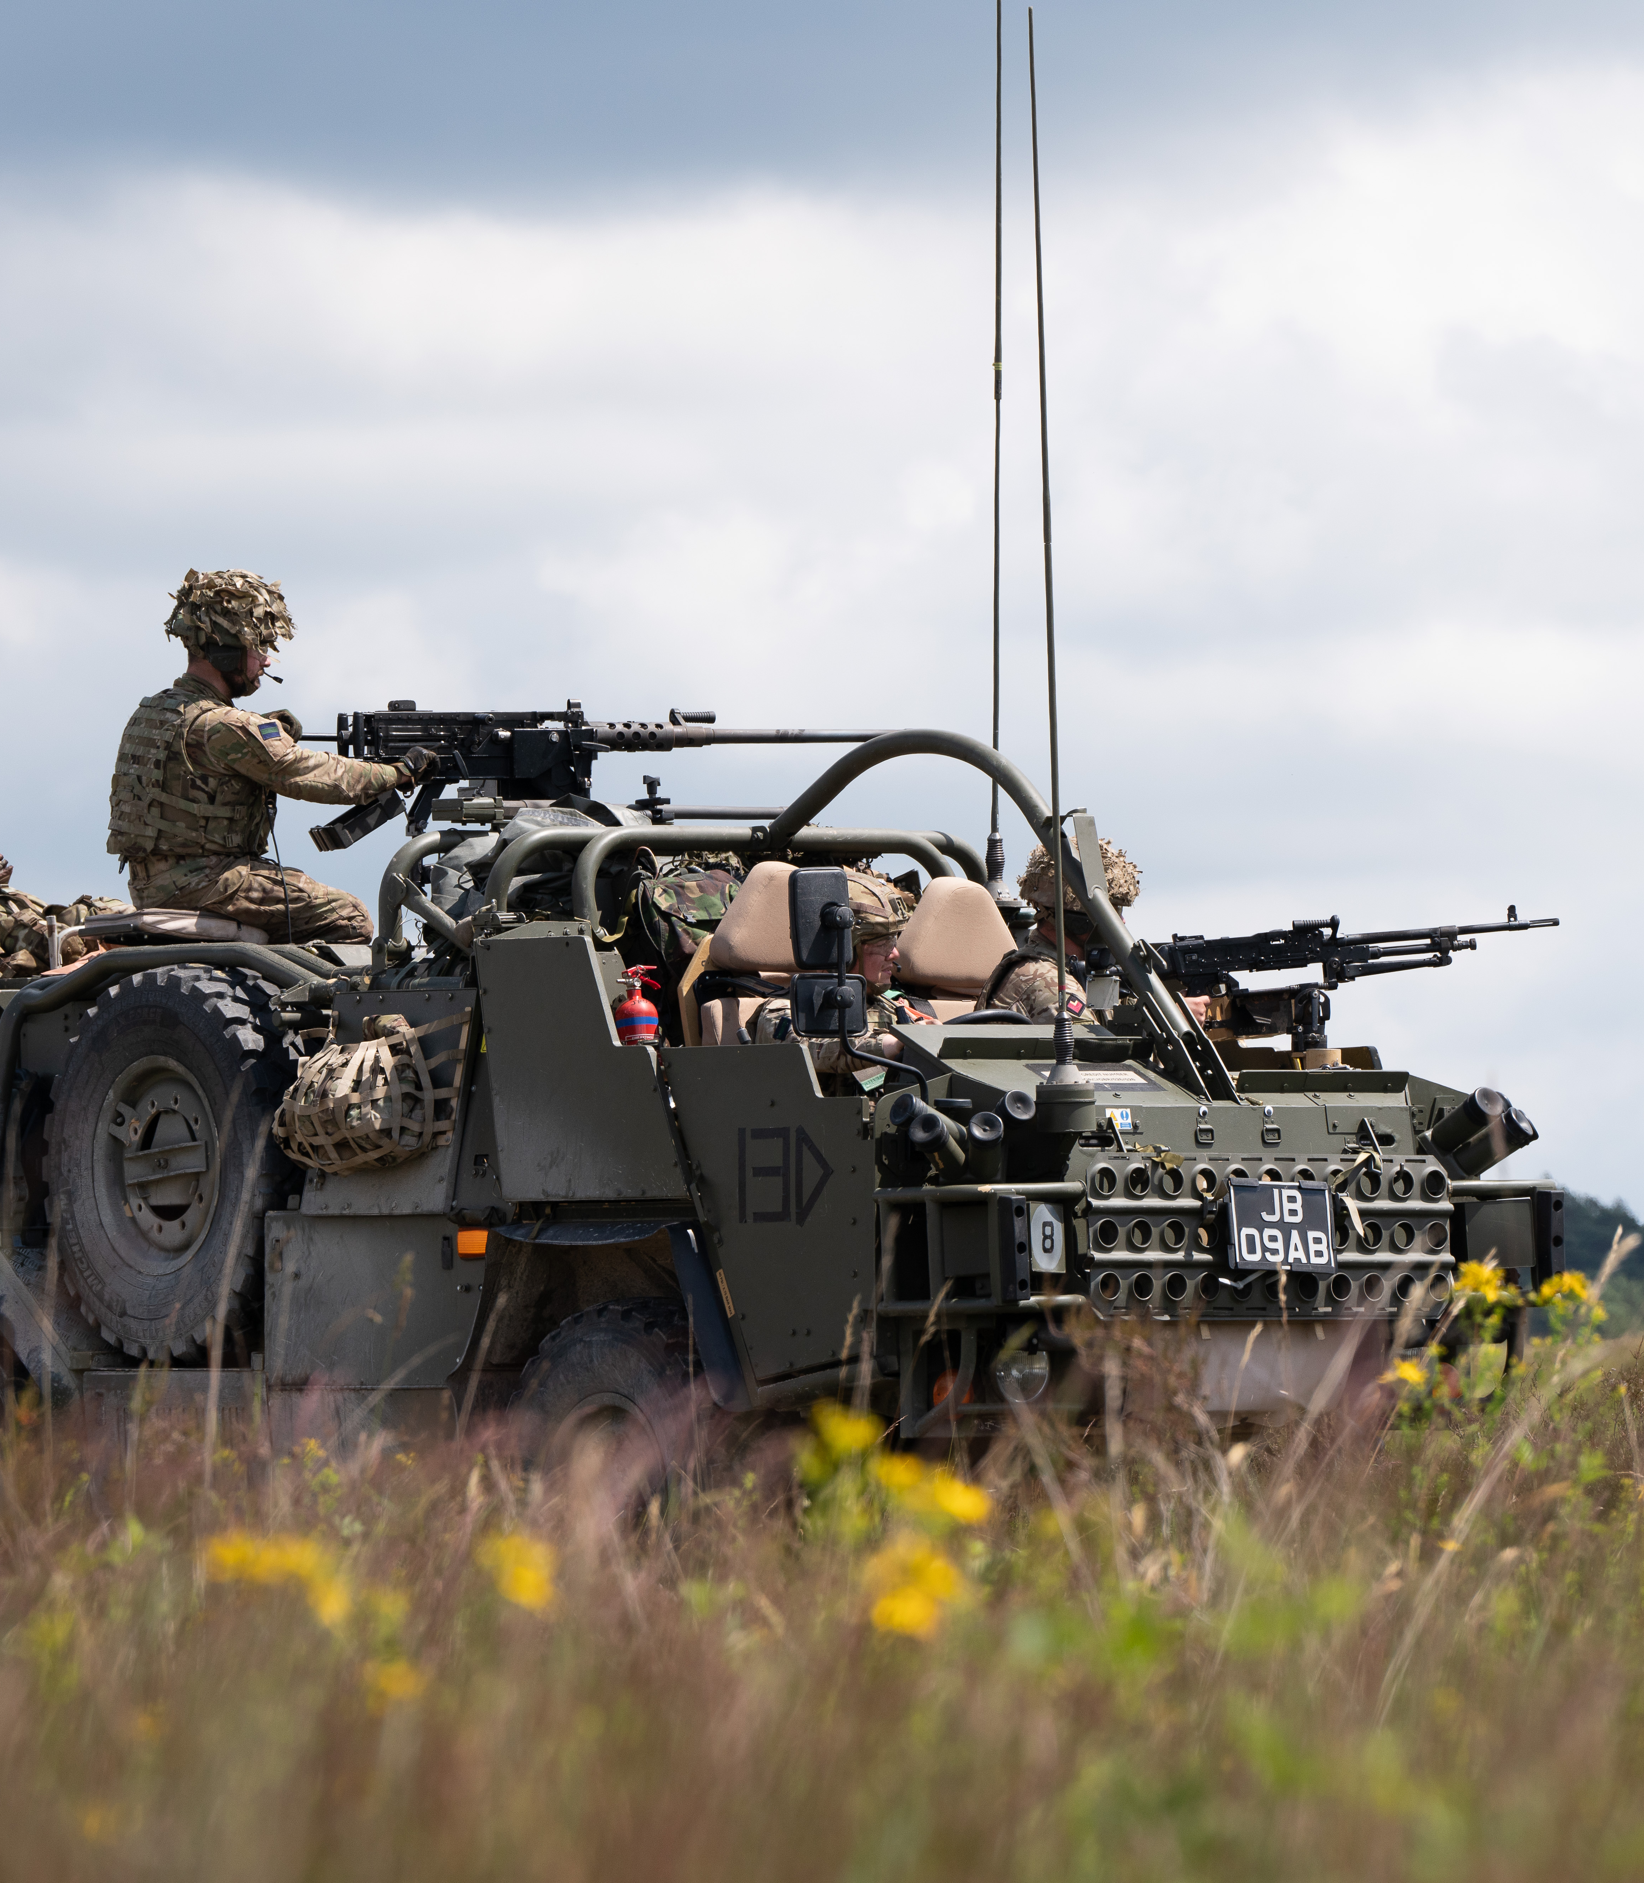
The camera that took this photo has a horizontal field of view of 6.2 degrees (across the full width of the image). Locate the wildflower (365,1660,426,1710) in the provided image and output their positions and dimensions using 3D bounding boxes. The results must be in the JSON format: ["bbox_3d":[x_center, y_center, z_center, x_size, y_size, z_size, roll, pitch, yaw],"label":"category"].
[{"bbox_3d":[-0.365,0.635,13.000,0.046,0.036,0.042,0,-2,0],"label":"wildflower"}]

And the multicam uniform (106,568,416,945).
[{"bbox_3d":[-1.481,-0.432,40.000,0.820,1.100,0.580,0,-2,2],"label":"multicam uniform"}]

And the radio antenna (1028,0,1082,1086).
[{"bbox_3d":[0.557,-0.965,37.075,0.090,2.620,0.090,-2,-3,0],"label":"radio antenna"}]

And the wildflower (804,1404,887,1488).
[{"bbox_3d":[0.021,0.462,14.000,0.075,0.068,0.070,0,-2,0],"label":"wildflower"}]

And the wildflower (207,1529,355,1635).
[{"bbox_3d":[-0.465,0.547,13.000,0.120,0.080,0.085,0,-2,0],"label":"wildflower"}]

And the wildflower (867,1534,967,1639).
[{"bbox_3d":[0.084,0.572,13.500,0.085,0.088,0.075,0,-2,0],"label":"wildflower"}]

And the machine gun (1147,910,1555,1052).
[{"bbox_3d":[1.286,0.091,38.000,1.150,0.300,0.250,6,-2,7],"label":"machine gun"}]

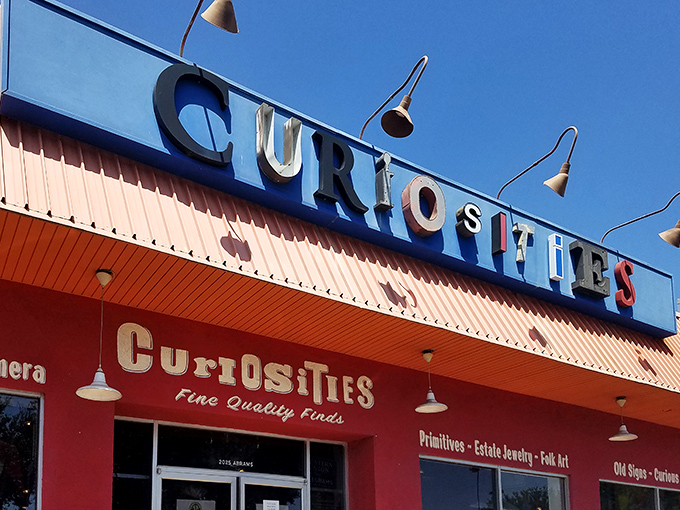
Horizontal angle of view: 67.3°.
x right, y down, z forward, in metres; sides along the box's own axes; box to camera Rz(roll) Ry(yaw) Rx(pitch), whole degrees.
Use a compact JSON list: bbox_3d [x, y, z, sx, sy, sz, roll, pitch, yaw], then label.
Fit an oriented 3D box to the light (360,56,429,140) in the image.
[{"bbox_3d":[0.595,-1.592,5.794,0.360,0.710,1.150,19,-35,-28],"label":"light"}]

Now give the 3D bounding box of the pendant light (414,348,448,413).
[{"bbox_3d":[1.063,1.461,6.035,0.384,0.738,0.384,2,-30,1],"label":"pendant light"}]

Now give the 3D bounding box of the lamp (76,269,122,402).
[{"bbox_3d":[-2.034,0.636,4.357,0.336,1.139,0.336,11,-32,-32],"label":"lamp"}]

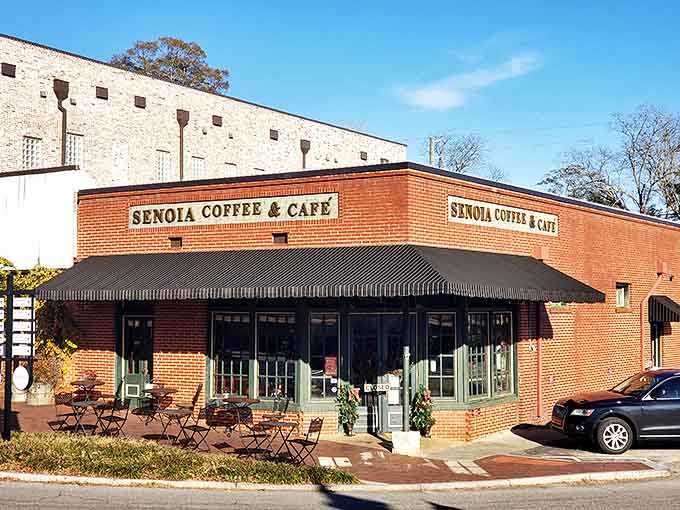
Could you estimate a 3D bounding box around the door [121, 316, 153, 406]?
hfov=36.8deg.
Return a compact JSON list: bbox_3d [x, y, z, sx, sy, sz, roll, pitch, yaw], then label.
[{"bbox_3d":[-4.589,2.436,23.150,1.020,2.090,0.100,-2,-3,33],"label":"door"}]

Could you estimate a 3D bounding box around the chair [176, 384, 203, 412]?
[{"bbox_3d":[-3.212,3.191,21.800,0.520,0.840,0.420,0,-2,-13],"label":"chair"}]

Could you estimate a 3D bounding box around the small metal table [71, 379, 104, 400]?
[{"bbox_3d":[-5.265,3.023,21.300,0.700,0.710,0.700,-2,-3,33],"label":"small metal table"}]

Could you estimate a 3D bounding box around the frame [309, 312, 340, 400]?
[{"bbox_3d":[-0.326,2.154,21.548,0.674,1.858,0.100,0,-2,-11],"label":"frame"}]

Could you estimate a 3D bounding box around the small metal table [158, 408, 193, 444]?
[{"bbox_3d":[-3.336,3.485,20.700,0.700,0.680,0.700,0,-2,0],"label":"small metal table"}]

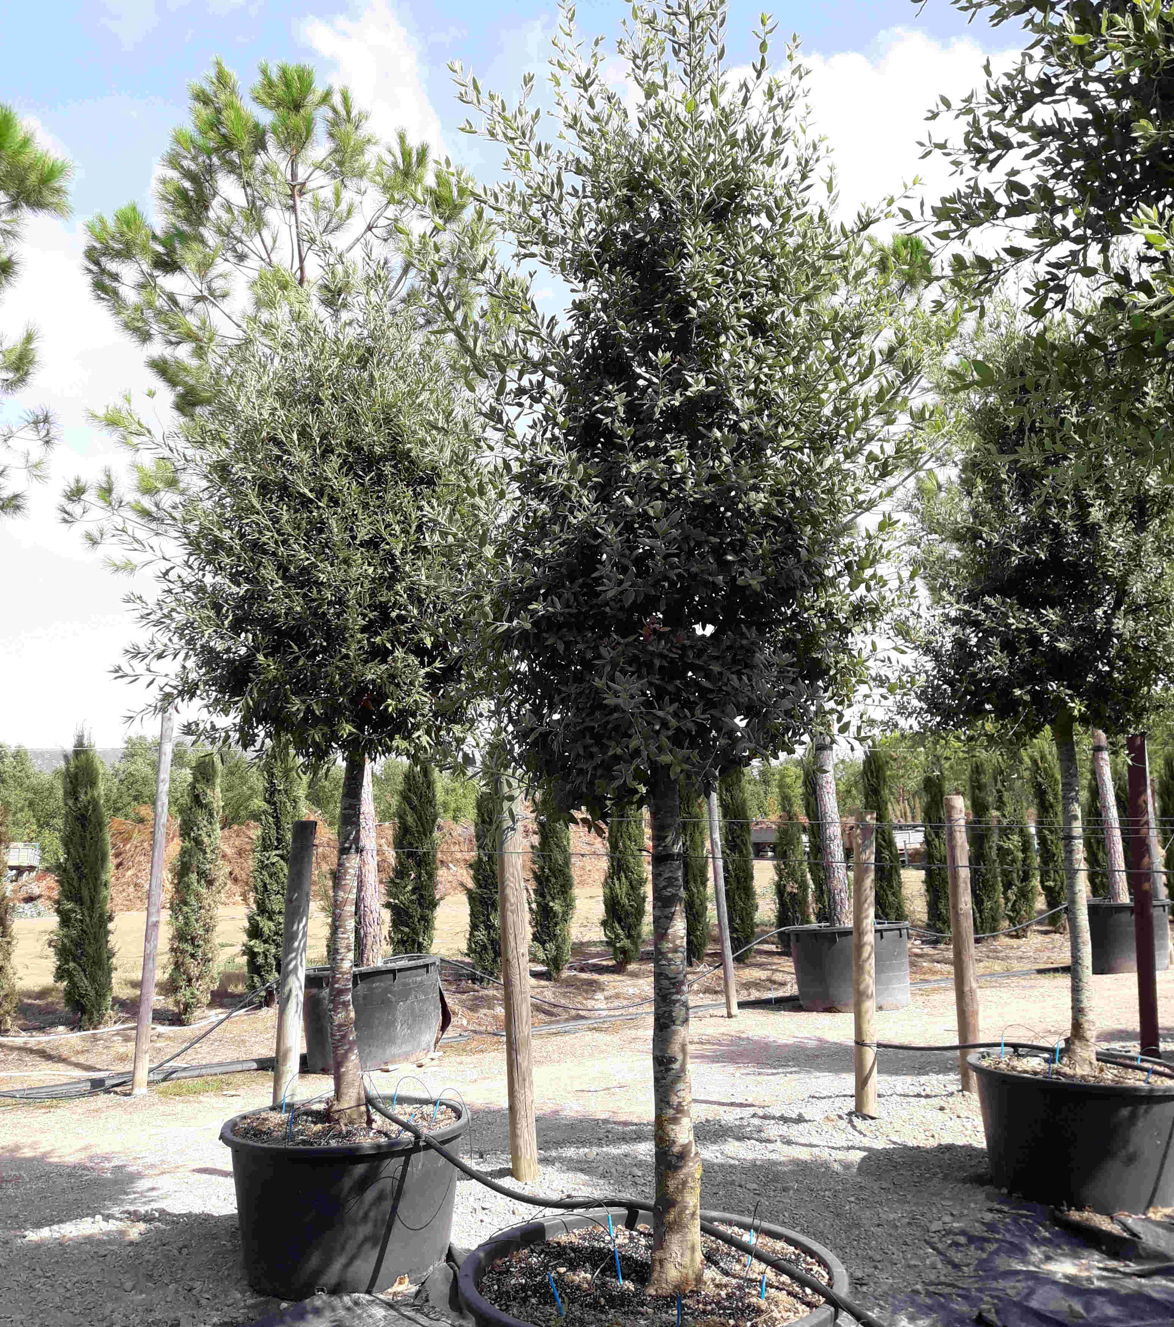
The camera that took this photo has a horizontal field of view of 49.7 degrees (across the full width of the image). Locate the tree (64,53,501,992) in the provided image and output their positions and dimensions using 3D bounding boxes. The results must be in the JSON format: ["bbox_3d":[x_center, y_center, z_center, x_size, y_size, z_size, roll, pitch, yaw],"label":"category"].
[{"bbox_3d":[-2.069,-0.898,8.651,2.922,6.989,2.922,-1,-7,0],"label":"tree"}]

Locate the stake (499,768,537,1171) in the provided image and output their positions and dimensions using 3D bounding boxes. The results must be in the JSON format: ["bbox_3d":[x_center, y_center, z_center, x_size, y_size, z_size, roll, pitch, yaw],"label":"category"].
[{"bbox_3d":[-0.306,1.347,5.497,0.106,1.717,0.106,-2,-6,-3],"label":"stake"}]

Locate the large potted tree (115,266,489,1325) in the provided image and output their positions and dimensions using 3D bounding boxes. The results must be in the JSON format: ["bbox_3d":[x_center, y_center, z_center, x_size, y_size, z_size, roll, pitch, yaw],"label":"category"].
[{"bbox_3d":[-1.050,0.269,4.624,1.415,3.644,1.415,-1,-7,0],"label":"large potted tree"}]

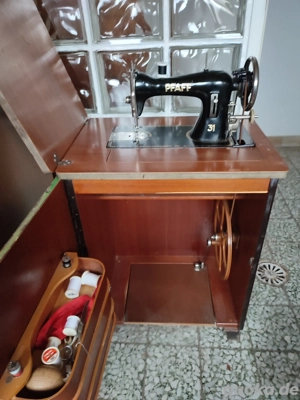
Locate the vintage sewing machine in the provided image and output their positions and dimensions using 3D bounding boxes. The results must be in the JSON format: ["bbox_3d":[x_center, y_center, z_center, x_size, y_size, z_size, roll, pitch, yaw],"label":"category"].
[{"bbox_3d":[0.096,-0.293,0.851,0.449,0.225,0.179,0,35,4],"label":"vintage sewing machine"}]

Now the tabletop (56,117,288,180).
[{"bbox_3d":[0.058,-0.177,0.891,0.588,0.021,0.404,0,35,4],"label":"tabletop"}]

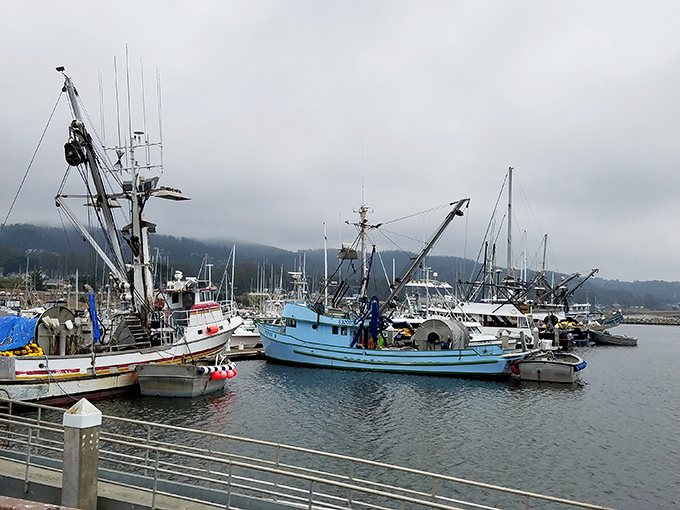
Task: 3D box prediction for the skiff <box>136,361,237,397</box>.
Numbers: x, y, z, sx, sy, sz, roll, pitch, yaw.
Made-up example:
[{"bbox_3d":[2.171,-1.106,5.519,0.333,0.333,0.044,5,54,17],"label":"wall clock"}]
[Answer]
[{"bbox_3d":[-7.472,6.050,26.175,3.000,1.500,5.000,-1,-6,12],"label":"skiff"}]

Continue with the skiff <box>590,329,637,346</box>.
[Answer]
[{"bbox_3d":[36.259,11.152,67.920,5.900,1.500,2.000,-4,-8,37],"label":"skiff"}]

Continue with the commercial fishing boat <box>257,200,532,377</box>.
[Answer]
[{"bbox_3d":[2.949,2.274,38.767,19.900,12.000,5.600,-1,-7,17],"label":"commercial fishing boat"}]

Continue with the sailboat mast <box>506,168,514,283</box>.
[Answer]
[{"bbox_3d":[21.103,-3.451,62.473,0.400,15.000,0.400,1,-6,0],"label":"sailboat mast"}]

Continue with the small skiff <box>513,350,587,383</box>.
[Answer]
[{"bbox_3d":[13.654,6.973,32.277,3.100,1.500,5.300,-3,-7,29],"label":"small skiff"}]

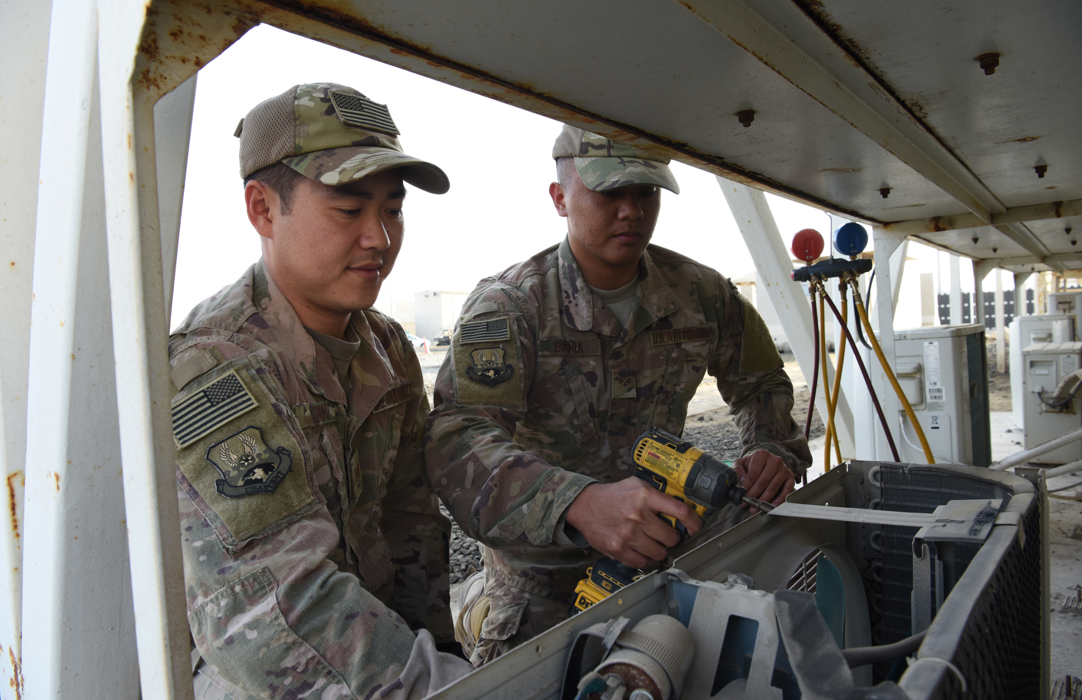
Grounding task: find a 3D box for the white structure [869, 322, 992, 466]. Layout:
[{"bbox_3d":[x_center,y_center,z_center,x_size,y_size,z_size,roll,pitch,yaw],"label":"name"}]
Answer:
[{"bbox_3d":[1.419,0.278,2.632,0.325,0.710,0.860,-3,2,36],"label":"white structure"}]

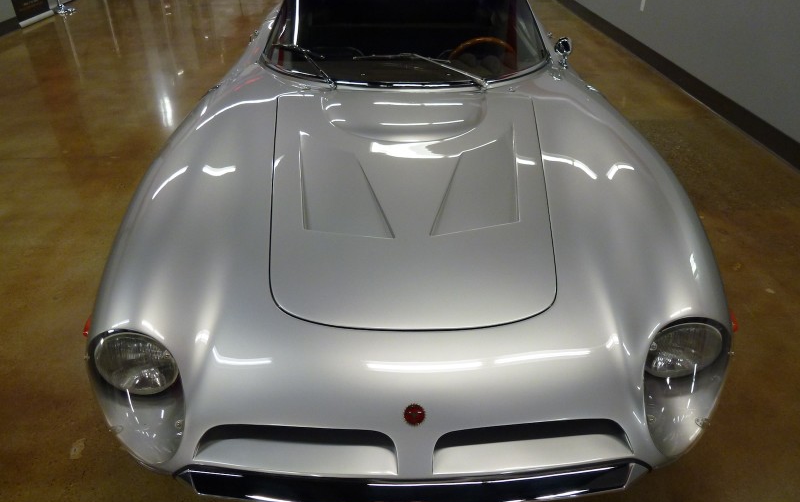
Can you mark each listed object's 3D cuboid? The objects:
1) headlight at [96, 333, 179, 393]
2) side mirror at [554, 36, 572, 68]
[{"bbox_3d":[-0.568,0.228,1.214,0.180,0.180,0.090,0,34,-2],"label":"headlight"},{"bbox_3d":[0.750,-0.915,2.546,0.090,0.155,0.090,0,34,-2],"label":"side mirror"}]

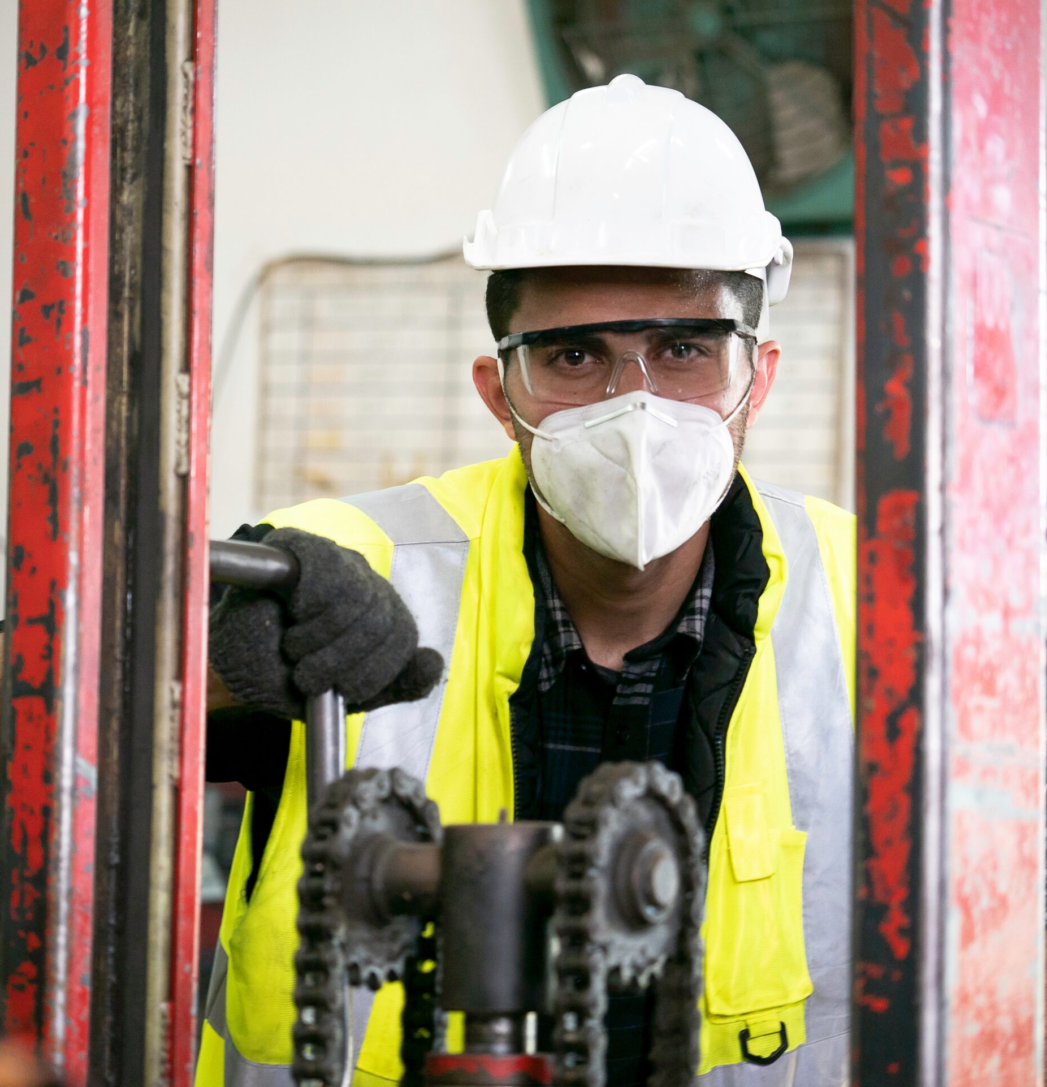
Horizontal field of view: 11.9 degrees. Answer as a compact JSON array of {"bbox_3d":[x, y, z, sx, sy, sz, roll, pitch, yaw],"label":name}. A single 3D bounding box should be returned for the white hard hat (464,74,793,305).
[{"bbox_3d":[0.065,-0.224,3.140,0.207,0.143,0.270,0,-1,9],"label":"white hard hat"}]

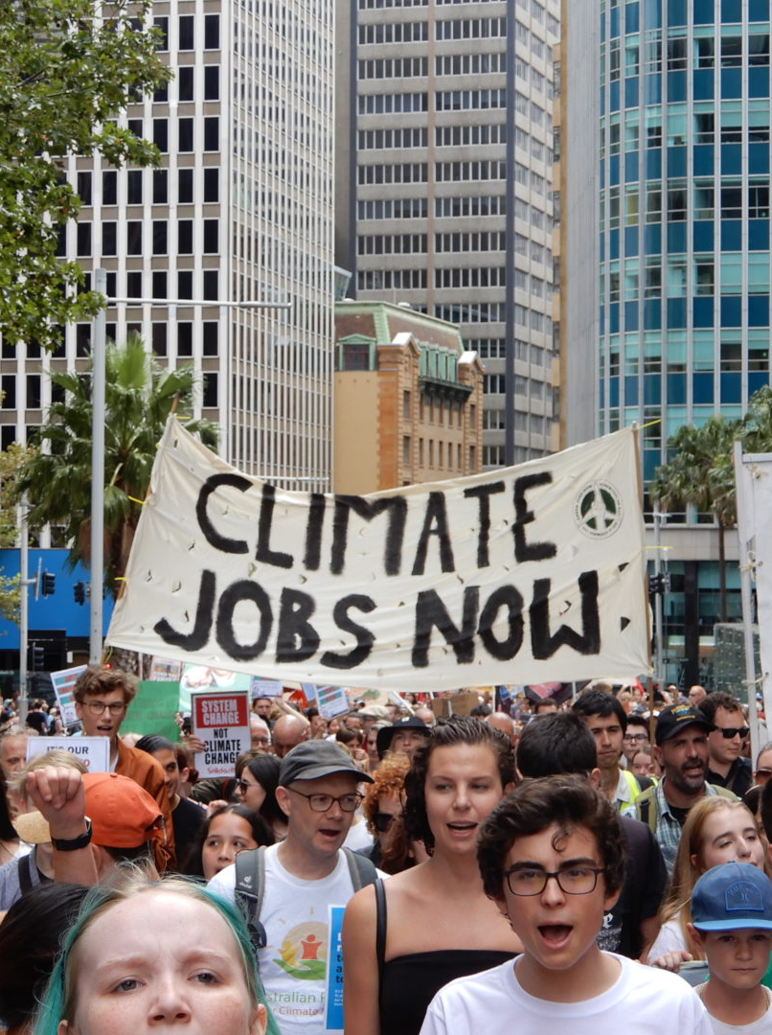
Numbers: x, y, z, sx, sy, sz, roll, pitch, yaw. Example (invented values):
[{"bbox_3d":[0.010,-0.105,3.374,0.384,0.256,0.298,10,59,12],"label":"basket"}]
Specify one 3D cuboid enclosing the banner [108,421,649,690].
[{"bbox_3d":[-0.031,0.168,11.500,2.410,1.200,0.200,0,-1,6],"label":"banner"}]

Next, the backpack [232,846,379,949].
[{"bbox_3d":[-0.175,0.940,5.720,0.320,0.460,0.330,0,-1,2],"label":"backpack"}]

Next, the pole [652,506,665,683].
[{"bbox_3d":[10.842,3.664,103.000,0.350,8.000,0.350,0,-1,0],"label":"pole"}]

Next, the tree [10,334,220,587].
[{"bbox_3d":[-6.540,0.564,63.000,4.900,10.000,4.900,0,-1,0],"label":"tree"}]

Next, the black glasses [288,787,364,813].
[{"bbox_3d":[-0.137,0.607,5.620,0.137,0.045,0.142,2,7,-28],"label":"black glasses"}]

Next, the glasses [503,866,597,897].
[{"bbox_3d":[0.233,0.508,3.620,0.139,0.043,0.140,-3,-7,5],"label":"glasses"}]

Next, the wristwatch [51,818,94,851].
[{"bbox_3d":[-0.484,0.488,4.000,0.060,0.040,0.057,16,28,41],"label":"wristwatch"}]

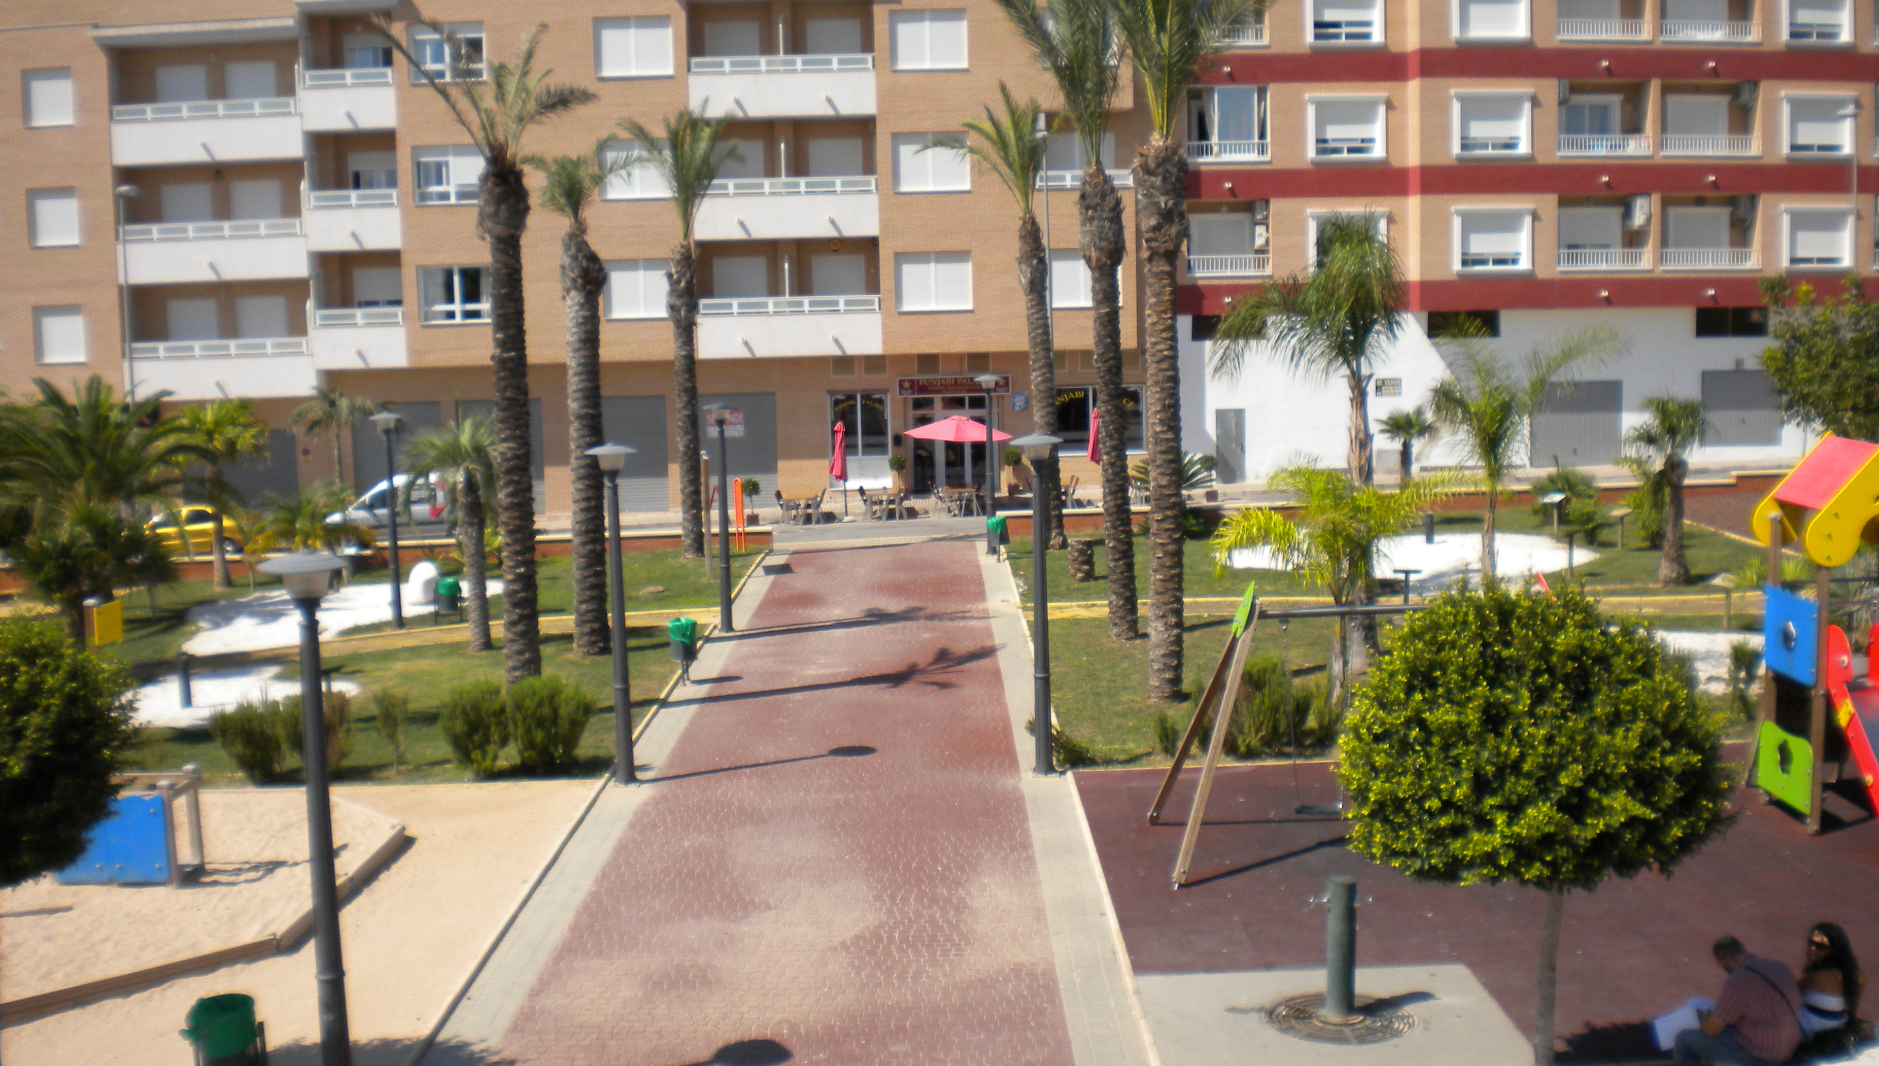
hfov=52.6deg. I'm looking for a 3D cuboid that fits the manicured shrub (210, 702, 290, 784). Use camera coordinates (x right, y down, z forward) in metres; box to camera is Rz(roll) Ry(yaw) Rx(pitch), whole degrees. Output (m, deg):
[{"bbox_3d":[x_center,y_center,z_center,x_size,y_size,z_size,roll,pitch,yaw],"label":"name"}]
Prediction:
[{"bbox_3d":[-7.915,2.406,22.145,0.920,0.800,0.880,-1,7,0],"label":"manicured shrub"}]

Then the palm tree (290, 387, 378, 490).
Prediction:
[{"bbox_3d":[-11.652,-0.952,37.102,1.903,3.741,1.903,-1,7,0],"label":"palm tree"}]

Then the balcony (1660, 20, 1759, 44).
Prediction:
[{"bbox_3d":[20.250,-13.256,50.594,2.620,0.600,1.000,-2,7,-6],"label":"balcony"}]

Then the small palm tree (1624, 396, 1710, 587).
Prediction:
[{"bbox_3d":[12.761,-0.746,33.239,1.500,3.300,1.500,-1,7,0],"label":"small palm tree"}]

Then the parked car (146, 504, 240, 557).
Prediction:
[{"bbox_3d":[-18.224,0.001,44.459,3.800,1.370,1.650,-1,5,0],"label":"parked car"}]

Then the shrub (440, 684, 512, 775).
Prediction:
[{"bbox_3d":[-5.331,2.224,21.900,0.820,1.020,0.820,-1,5,0],"label":"shrub"}]

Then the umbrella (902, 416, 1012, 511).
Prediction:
[{"bbox_3d":[0.433,-1.687,46.510,2.703,2.344,2.703,-1,7,0],"label":"umbrella"}]

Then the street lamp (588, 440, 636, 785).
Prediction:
[{"bbox_3d":[-3.409,0.855,20.089,0.540,3.595,0.540,-1,6,0],"label":"street lamp"}]

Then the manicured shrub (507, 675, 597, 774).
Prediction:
[{"bbox_3d":[-4.297,2.080,21.111,1.014,1.030,1.014,-1,7,0],"label":"manicured shrub"}]

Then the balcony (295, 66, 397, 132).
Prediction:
[{"bbox_3d":[-14.873,-10.973,48.381,2.471,1.549,1.300,-1,7,-1],"label":"balcony"}]

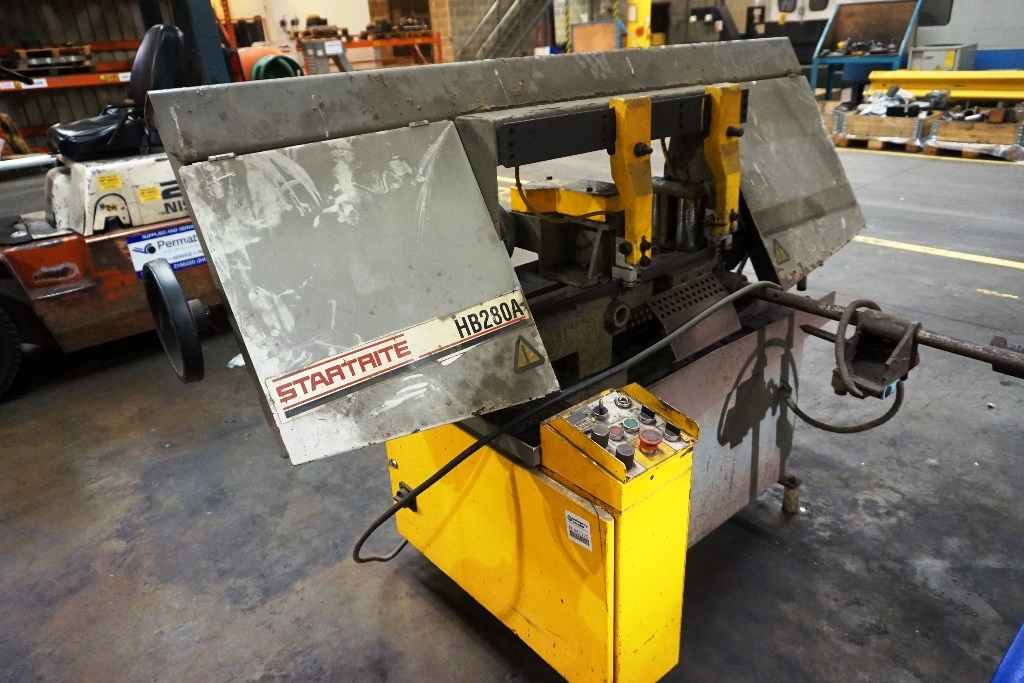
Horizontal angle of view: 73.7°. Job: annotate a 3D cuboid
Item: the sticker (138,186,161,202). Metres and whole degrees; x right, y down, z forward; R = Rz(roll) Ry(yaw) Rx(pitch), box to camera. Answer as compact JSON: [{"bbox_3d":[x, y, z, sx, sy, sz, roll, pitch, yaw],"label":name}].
[{"bbox_3d":[-1.639,-0.663,3.092,0.088,0.058,0.005,-22,30,-36],"label":"sticker"}]

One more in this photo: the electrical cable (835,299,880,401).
[{"bbox_3d":[0.795,0.016,1.570,0.090,0.200,0.075,-22,30,-36],"label":"electrical cable"}]

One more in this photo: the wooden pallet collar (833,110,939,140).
[{"bbox_3d":[4.156,-2.326,7.190,1.200,0.200,0.800,-21,30,-35],"label":"wooden pallet collar"}]

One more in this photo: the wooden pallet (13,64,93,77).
[{"bbox_3d":[-7.226,-4.199,10.649,1.000,0.135,1.000,-22,30,-36],"label":"wooden pallet"}]

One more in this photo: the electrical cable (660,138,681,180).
[{"bbox_3d":[0.362,-0.419,1.574,0.060,0.100,0.035,-22,30,-36],"label":"electrical cable"}]

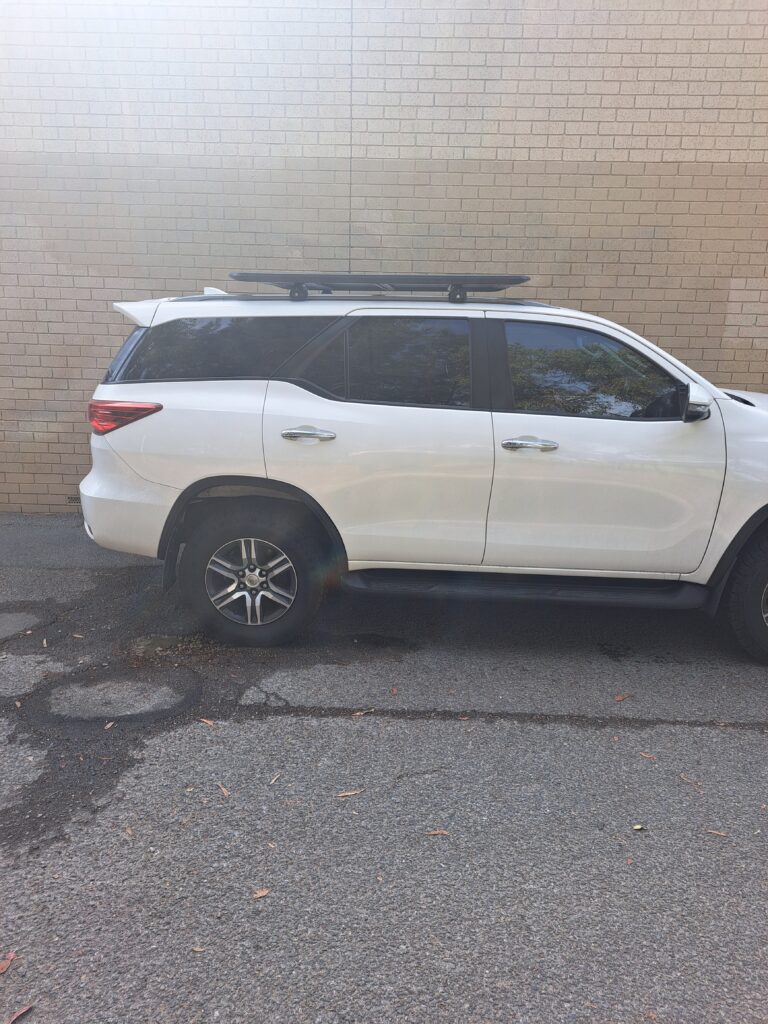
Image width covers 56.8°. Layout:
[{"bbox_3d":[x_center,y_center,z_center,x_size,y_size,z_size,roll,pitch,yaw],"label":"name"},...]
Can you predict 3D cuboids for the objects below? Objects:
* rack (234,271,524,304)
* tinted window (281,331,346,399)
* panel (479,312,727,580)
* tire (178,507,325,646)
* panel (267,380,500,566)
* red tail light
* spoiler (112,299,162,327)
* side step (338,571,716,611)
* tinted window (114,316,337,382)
[{"bbox_3d":[0.001,-1.234,4.036,1.520,0.145,1.240,2,14,2],"label":"rack"},{"bbox_3d":[-0.329,-0.698,3.357,0.315,0.335,0.060,2,-4,2],"label":"tinted window"},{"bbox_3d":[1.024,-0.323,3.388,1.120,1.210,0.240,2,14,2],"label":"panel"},{"bbox_3d":[-0.659,0.312,3.656,0.755,0.755,0.260,2,14,2],"label":"tire"},{"bbox_3d":[-0.031,-0.179,3.416,1.090,0.870,0.120,2,14,2],"label":"panel"},{"bbox_3d":[-1.259,-0.472,3.517,0.430,0.160,0.310,2,14,2],"label":"red tail light"},{"bbox_3d":[-1.190,-1.144,4.118,0.310,0.150,1.280,2,14,2],"label":"spoiler"},{"bbox_3d":[0.676,0.375,3.535,1.800,0.110,0.220,2,14,2],"label":"side step"},{"bbox_3d":[-0.763,-0.775,3.374,1.060,0.345,0.080,3,-5,5],"label":"tinted window"}]

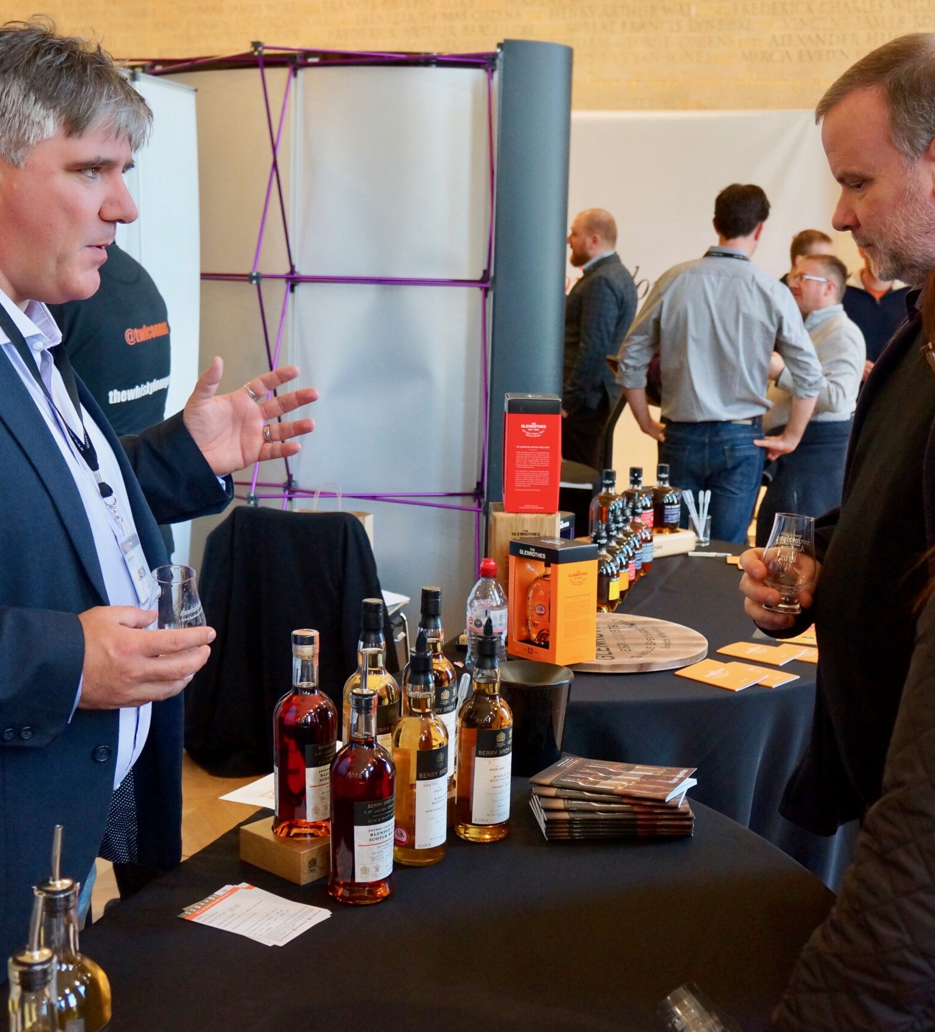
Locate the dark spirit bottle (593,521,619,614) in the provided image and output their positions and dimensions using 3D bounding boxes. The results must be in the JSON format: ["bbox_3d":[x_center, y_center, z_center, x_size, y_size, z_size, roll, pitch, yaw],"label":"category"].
[{"bbox_3d":[0.320,0.119,3.166,0.097,0.219,0.097,1,9,0],"label":"dark spirit bottle"}]

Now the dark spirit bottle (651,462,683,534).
[{"bbox_3d":[0.575,-0.053,3.900,0.107,0.196,0.107,1,9,0],"label":"dark spirit bottle"}]

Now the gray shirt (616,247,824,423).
[{"bbox_3d":[0.795,-0.569,4.200,0.620,0.550,0.310,3,9,13],"label":"gray shirt"}]

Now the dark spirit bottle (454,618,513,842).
[{"bbox_3d":[0.025,0.291,1.839,0.075,0.308,0.075,1,9,0],"label":"dark spirit bottle"}]

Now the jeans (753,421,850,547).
[{"bbox_3d":[1.227,0.154,4.904,0.360,1.000,0.360,3,9,14],"label":"jeans"}]

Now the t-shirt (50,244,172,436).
[{"bbox_3d":[-0.747,-0.157,2.591,0.310,0.720,0.520,5,10,24],"label":"t-shirt"}]

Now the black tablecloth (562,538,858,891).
[{"bbox_3d":[0.539,0.574,3.292,0.880,0.750,1.800,4,10,15],"label":"black tablecloth"}]

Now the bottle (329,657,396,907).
[{"bbox_3d":[-0.126,0.311,1.605,0.081,0.303,0.081,1,9,0],"label":"bottle"}]

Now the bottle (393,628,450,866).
[{"bbox_3d":[-0.059,0.300,1.757,0.075,0.311,0.075,1,9,0],"label":"bottle"}]

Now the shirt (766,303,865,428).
[{"bbox_3d":[1.280,-0.576,5.100,0.370,0.490,0.460,-2,9,-17],"label":"shirt"}]

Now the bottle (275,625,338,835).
[{"bbox_3d":[-0.211,0.279,1.733,0.082,0.267,0.082,1,9,0],"label":"bottle"}]

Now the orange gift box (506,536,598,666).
[{"bbox_3d":[0.172,0.170,2.678,0.112,0.232,0.132,-6,12,-40],"label":"orange gift box"}]

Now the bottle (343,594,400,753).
[{"bbox_3d":[-0.127,0.250,1.759,0.075,0.293,0.075,1,9,0],"label":"bottle"}]

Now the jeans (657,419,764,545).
[{"bbox_3d":[0.771,0.223,4.299,0.370,1.020,0.280,3,9,13],"label":"jeans"}]

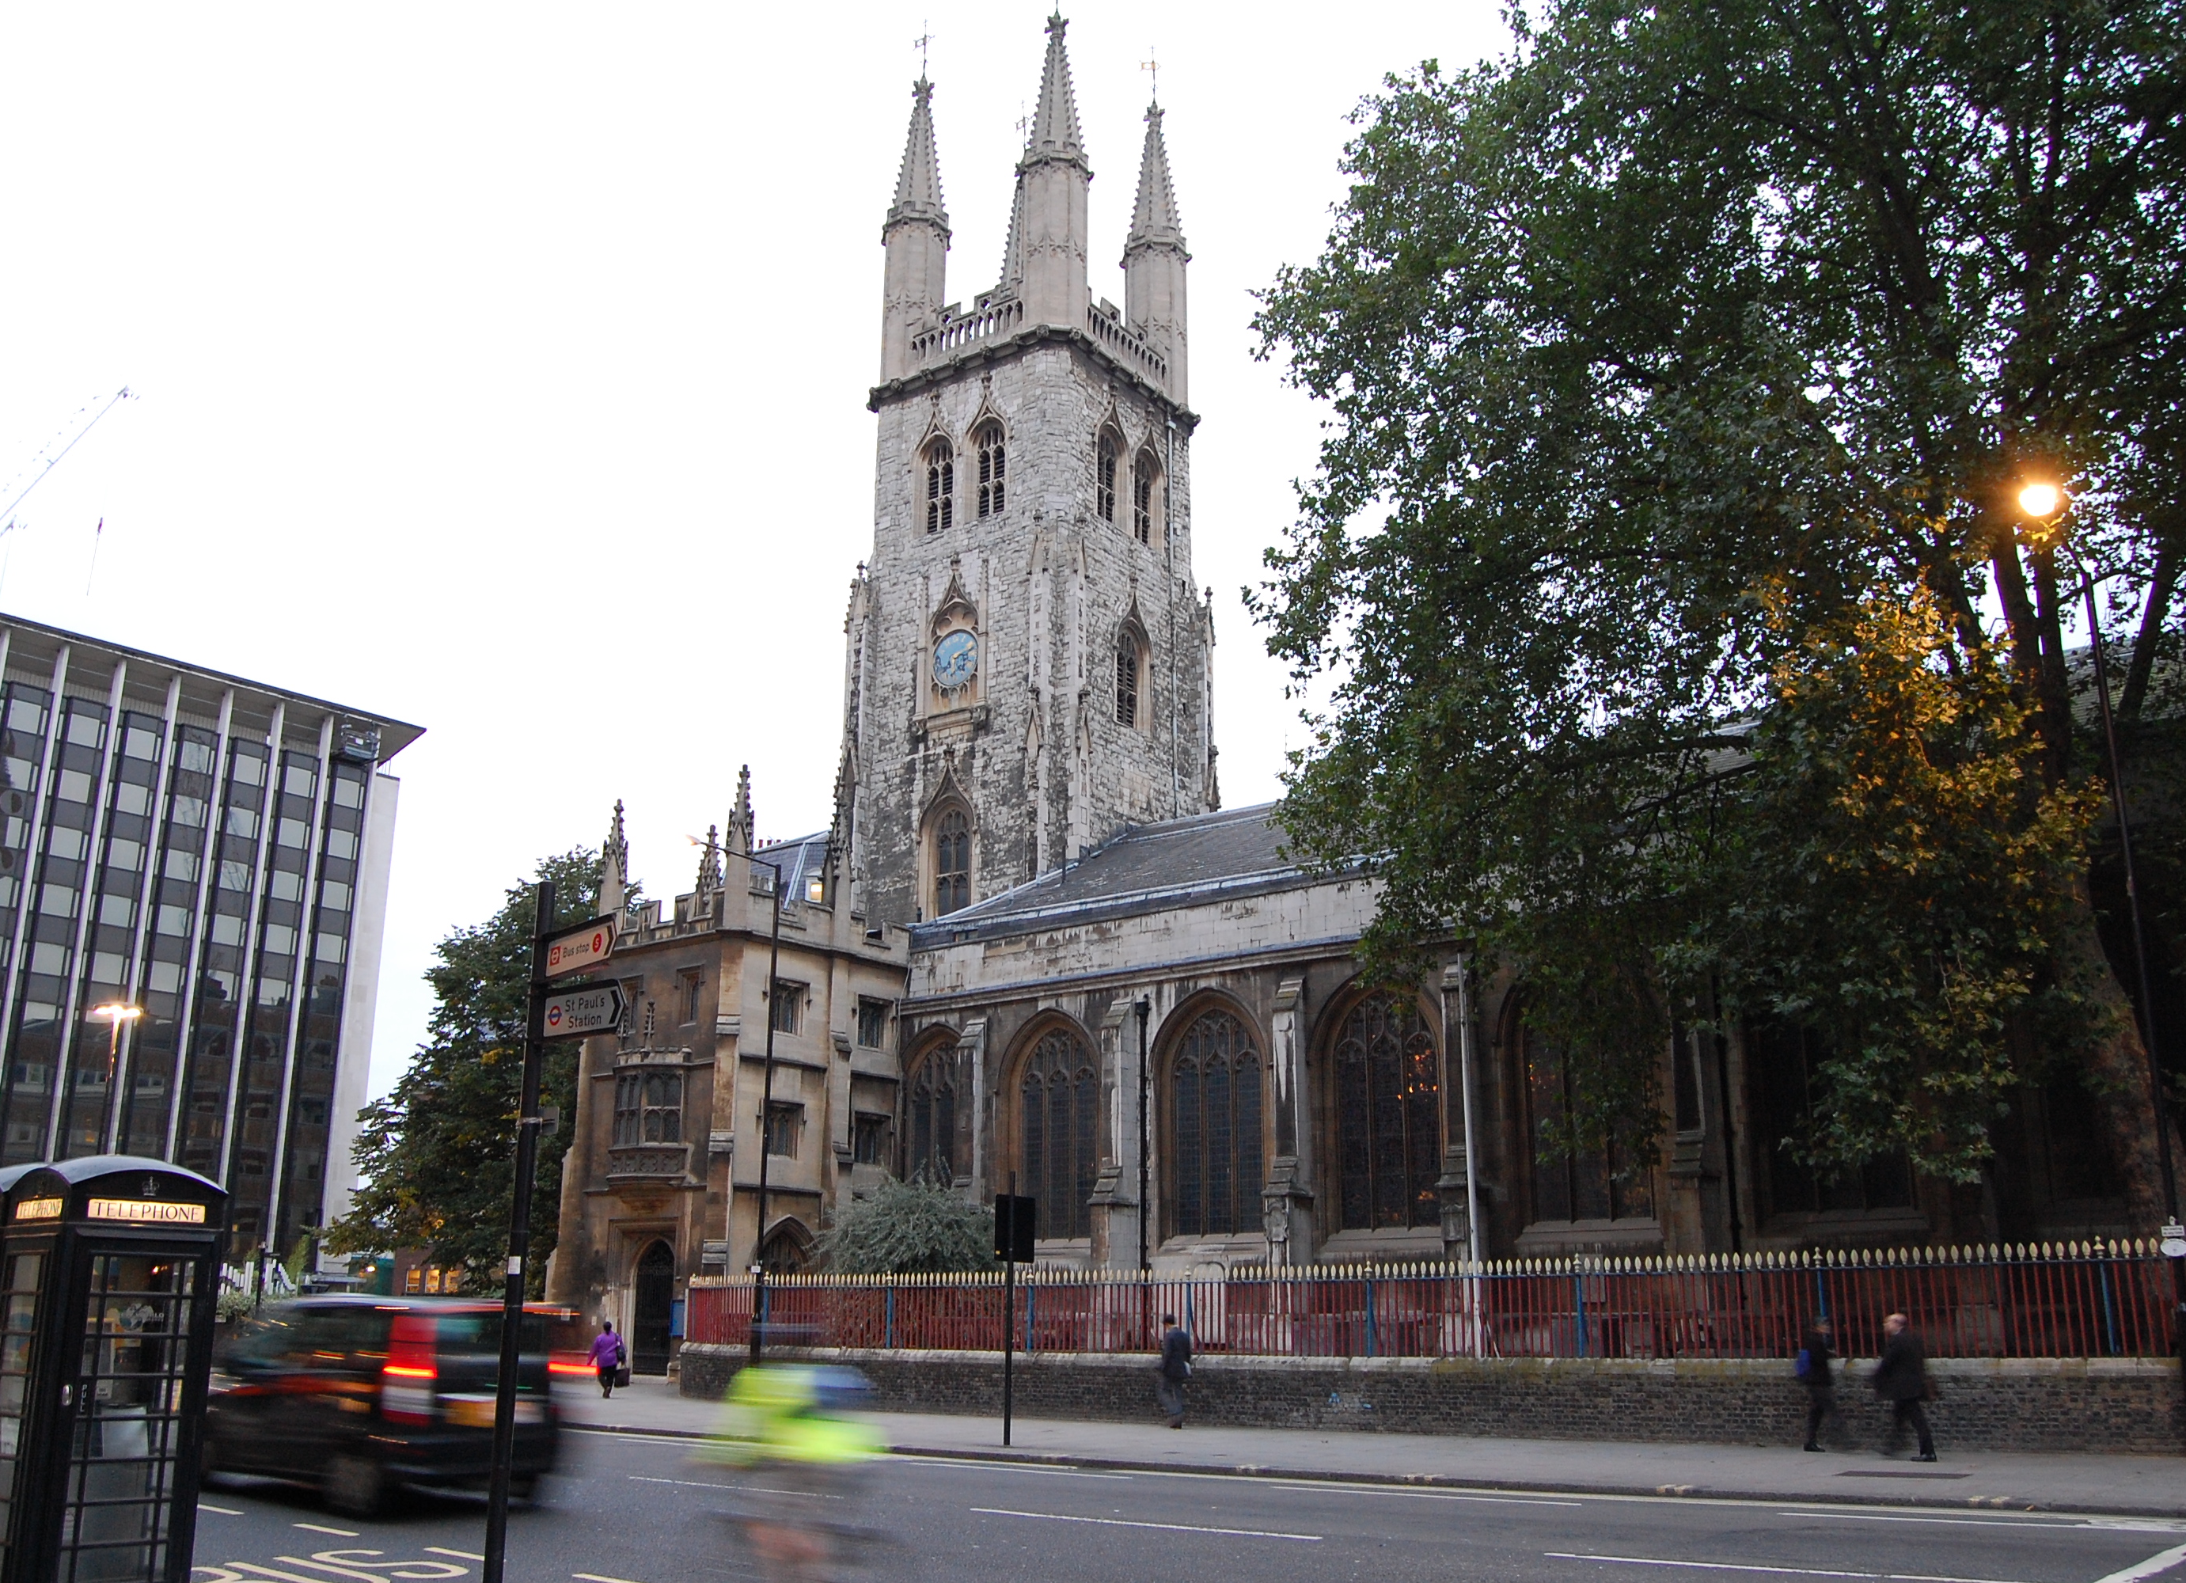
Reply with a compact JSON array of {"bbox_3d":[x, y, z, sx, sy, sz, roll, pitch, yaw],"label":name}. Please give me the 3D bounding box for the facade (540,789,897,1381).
[{"bbox_3d":[-9.391,7.723,46.964,6.300,14.738,7.600,-11,-19,33],"label":"facade"}]

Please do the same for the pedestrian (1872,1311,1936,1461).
[{"bbox_3d":[9.659,7.097,21.273,0.620,1.700,0.500,-12,-20,36],"label":"pedestrian"}]

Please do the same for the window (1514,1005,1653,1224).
[{"bbox_3d":[10.526,6.556,38.308,2.700,5.300,0.350,-11,-19,33],"label":"window"}]

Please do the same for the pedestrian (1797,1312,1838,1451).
[{"bbox_3d":[9.147,7.554,22.788,0.520,1.700,0.520,-11,-19,33],"label":"pedestrian"}]

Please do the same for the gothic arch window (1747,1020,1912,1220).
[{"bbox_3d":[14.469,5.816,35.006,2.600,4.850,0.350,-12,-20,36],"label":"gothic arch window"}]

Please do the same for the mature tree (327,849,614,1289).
[{"bbox_3d":[-19.399,10.046,58.408,10.500,17.000,10.500,5,-17,-16],"label":"mature tree"}]

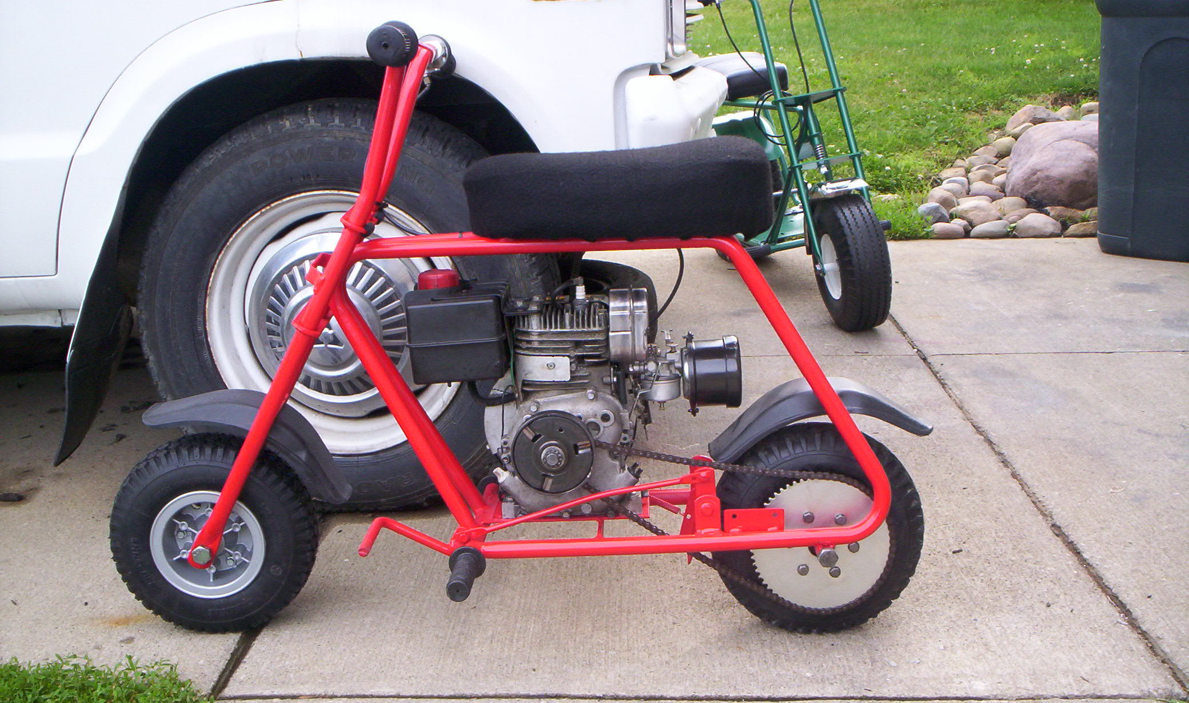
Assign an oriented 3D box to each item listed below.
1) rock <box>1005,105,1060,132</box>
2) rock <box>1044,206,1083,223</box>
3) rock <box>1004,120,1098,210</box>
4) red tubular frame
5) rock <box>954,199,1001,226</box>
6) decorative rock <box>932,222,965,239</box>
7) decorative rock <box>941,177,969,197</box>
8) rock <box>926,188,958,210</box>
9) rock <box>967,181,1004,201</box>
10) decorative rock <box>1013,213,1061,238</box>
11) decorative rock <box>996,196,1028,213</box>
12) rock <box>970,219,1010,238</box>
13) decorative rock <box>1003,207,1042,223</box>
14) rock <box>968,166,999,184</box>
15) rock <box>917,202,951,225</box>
[{"bbox_3d":[1.995,-1.054,5.755,0.245,0.134,0.205,-1,15,3],"label":"rock"},{"bbox_3d":[1.702,-0.494,4.580,0.155,0.060,0.130,-1,15,2],"label":"rock"},{"bbox_3d":[1.857,-0.724,4.890,0.527,0.332,0.420,-1,15,2],"label":"rock"},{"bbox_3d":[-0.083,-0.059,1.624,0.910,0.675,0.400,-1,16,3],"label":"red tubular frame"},{"bbox_3d":[1.415,-0.508,4.680,0.182,0.109,0.151,-1,15,3],"label":"rock"},{"bbox_3d":[1.226,-0.421,4.376,0.116,0.050,0.085,-1,15,2],"label":"decorative rock"},{"bbox_3d":[1.403,-0.634,4.924,0.108,0.086,0.091,-1,15,3],"label":"decorative rock"},{"bbox_3d":[1.344,-0.585,4.880,0.133,0.092,0.120,-1,15,2],"label":"rock"},{"bbox_3d":[1.513,-0.617,4.893,0.144,0.081,0.121,-1,15,3],"label":"rock"},{"bbox_3d":[1.534,-0.439,4.368,0.173,0.076,0.130,-1,15,2],"label":"decorative rock"},{"bbox_3d":[1.569,-0.544,4.748,0.133,0.074,0.120,-1,15,2],"label":"decorative rock"},{"bbox_3d":[1.413,-0.439,4.532,0.143,0.066,0.120,-1,15,3],"label":"rock"},{"bbox_3d":[1.583,-0.496,4.680,0.141,0.072,0.117,-1,15,3],"label":"decorative rock"},{"bbox_3d":[1.556,-0.700,5.062,0.123,0.080,0.103,-1,15,3],"label":"rock"},{"bbox_3d":[1.247,-0.501,4.650,0.123,0.090,0.103,-1,15,3],"label":"rock"}]

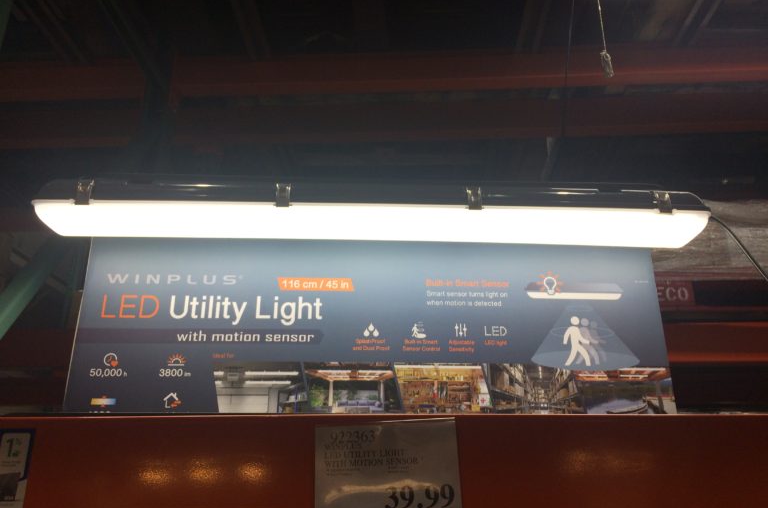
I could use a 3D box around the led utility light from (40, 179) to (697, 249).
[{"bbox_3d":[-0.010,-0.071,1.141,1.160,0.096,0.115,1,-20,-2],"label":"led utility light"}]

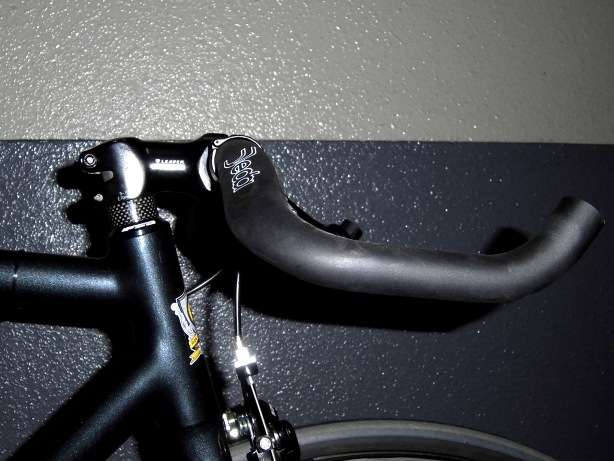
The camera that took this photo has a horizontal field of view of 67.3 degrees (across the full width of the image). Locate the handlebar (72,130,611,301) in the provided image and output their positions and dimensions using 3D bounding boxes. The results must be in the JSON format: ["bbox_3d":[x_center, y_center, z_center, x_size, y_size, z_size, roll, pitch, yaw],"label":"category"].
[{"bbox_3d":[-0.024,-0.018,0.362,0.293,0.112,0.360,0,0,-13],"label":"handlebar"}]

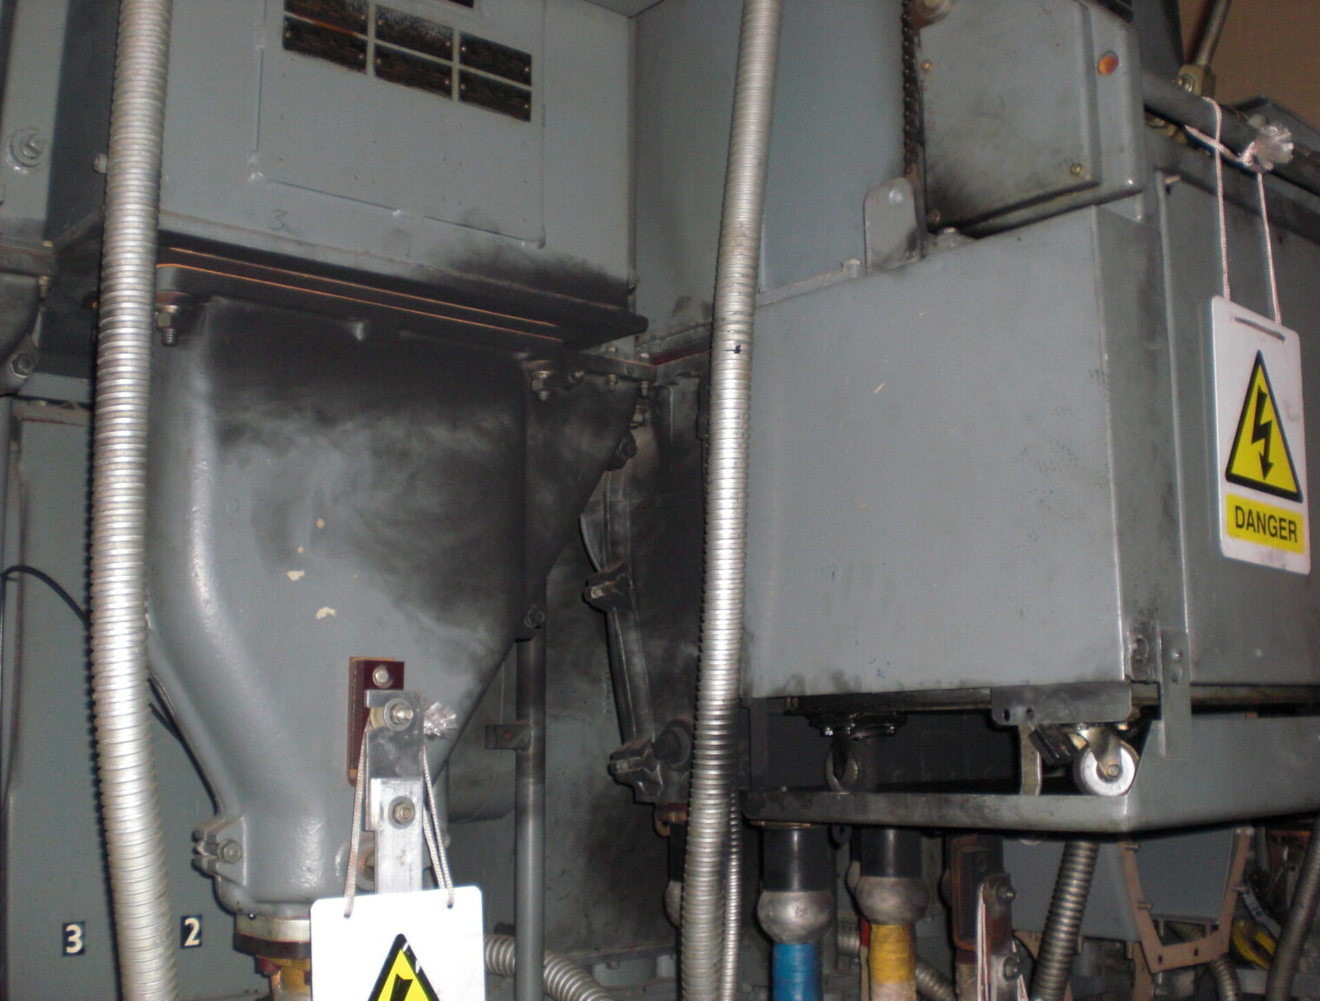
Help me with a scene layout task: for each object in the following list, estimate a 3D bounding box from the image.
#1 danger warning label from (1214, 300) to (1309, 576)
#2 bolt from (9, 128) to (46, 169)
[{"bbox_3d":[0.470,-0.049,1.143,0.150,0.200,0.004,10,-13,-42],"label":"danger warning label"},{"bbox_3d":[-0.456,-0.255,1.058,0.031,0.031,0.011,8,-13,-42],"label":"bolt"}]

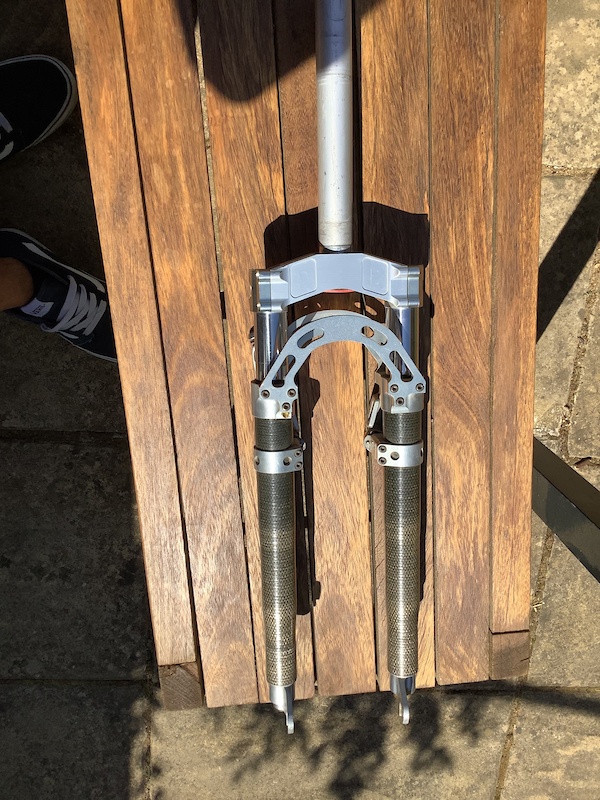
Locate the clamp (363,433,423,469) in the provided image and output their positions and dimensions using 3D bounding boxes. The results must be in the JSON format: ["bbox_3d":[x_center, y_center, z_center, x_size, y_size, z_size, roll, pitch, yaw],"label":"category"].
[{"bbox_3d":[0.085,0.044,0.635,0.048,0.044,0.020,-1,100,-4],"label":"clamp"}]

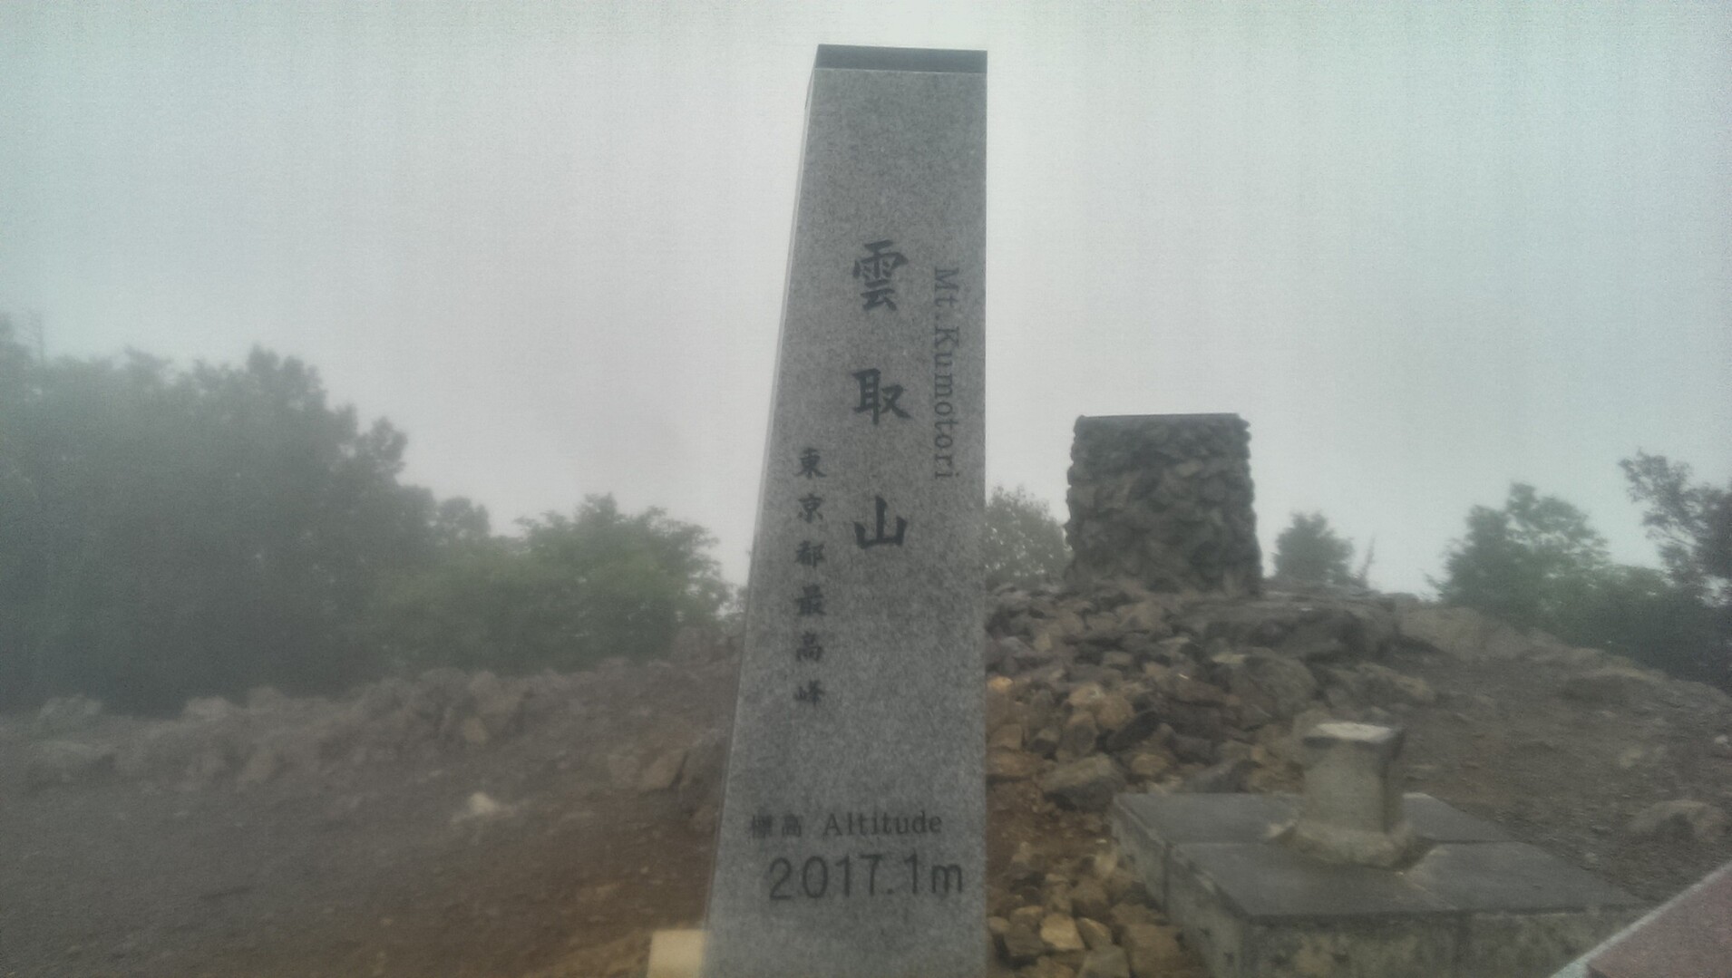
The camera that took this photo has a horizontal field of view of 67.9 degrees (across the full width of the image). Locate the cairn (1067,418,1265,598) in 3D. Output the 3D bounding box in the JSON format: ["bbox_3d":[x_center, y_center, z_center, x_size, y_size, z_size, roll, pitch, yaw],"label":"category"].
[{"bbox_3d":[1.550,0.085,6.700,0.960,0.920,0.930,1,3,12],"label":"cairn"}]

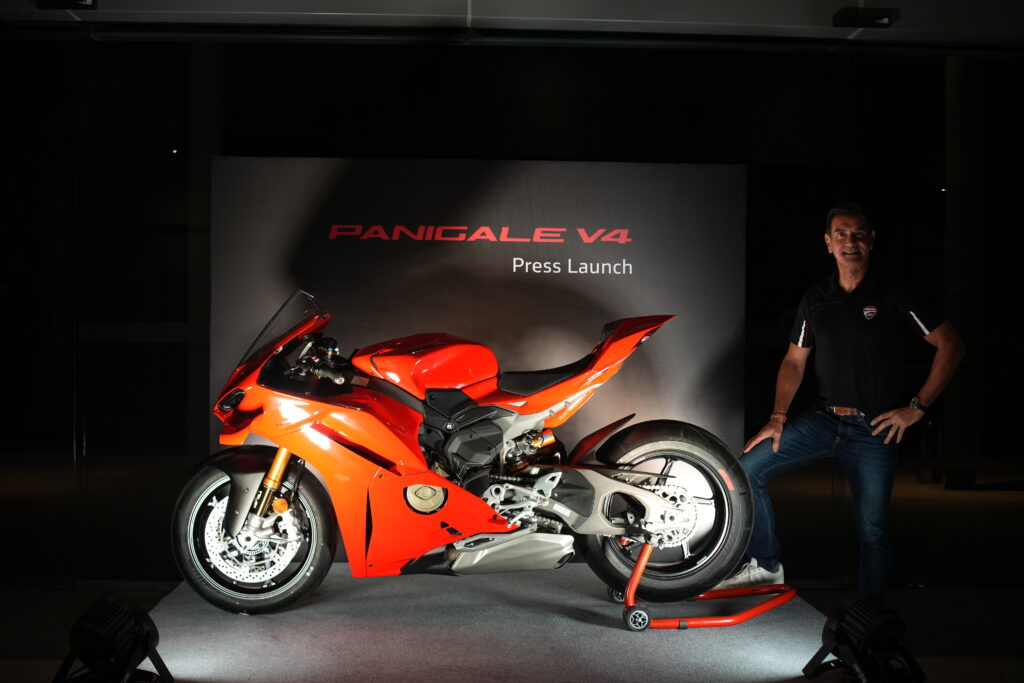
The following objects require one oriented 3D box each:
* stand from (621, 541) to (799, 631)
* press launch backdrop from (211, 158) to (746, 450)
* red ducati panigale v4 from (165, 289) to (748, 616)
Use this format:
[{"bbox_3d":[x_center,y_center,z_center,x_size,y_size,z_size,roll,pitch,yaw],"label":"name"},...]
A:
[{"bbox_3d":[0.715,0.847,4.168,0.680,0.310,0.450,0,0,-3],"label":"stand"},{"bbox_3d":[-0.140,0.091,5.105,2.390,1.797,0.060,0,0,-3],"label":"press launch backdrop"},{"bbox_3d":[-0.165,0.410,4.151,2.124,1.170,0.730,0,0,-3],"label":"red ducati panigale v4"}]

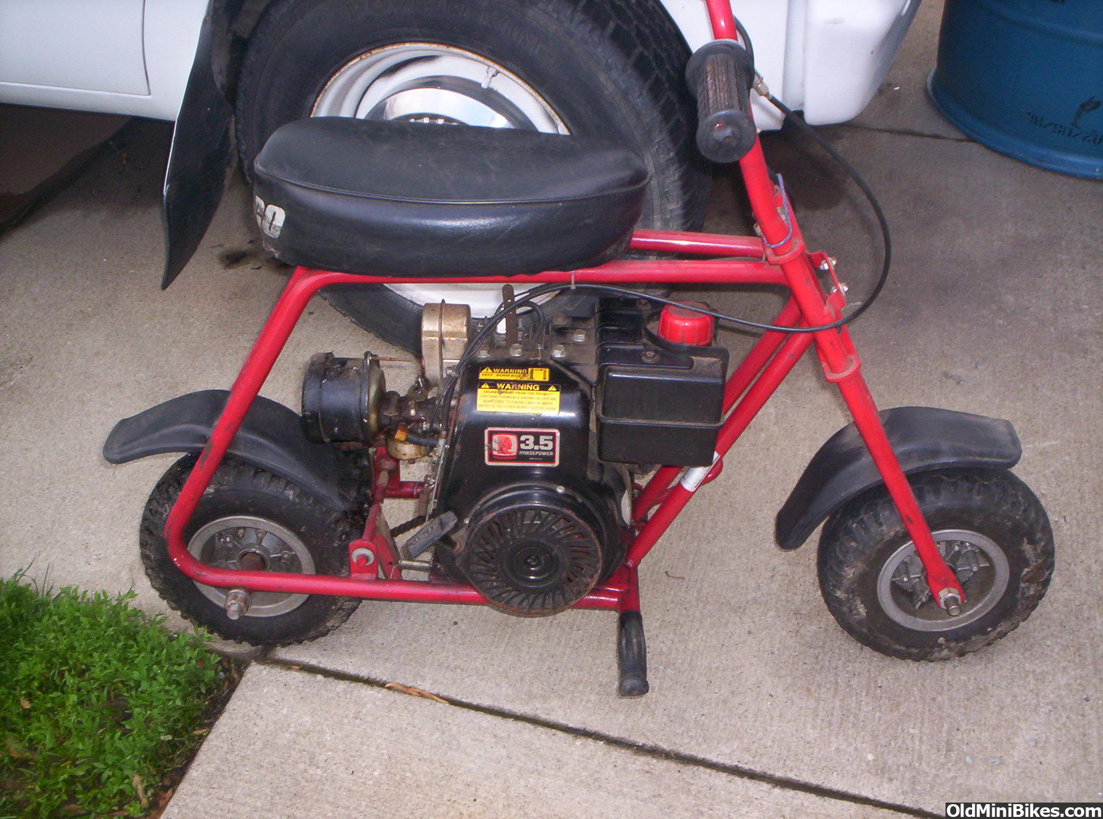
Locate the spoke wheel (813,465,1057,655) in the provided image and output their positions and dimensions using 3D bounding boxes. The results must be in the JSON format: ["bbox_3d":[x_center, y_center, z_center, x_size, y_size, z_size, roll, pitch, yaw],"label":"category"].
[{"bbox_3d":[0.456,0.179,1.400,0.266,0.266,0.093,1,32,0],"label":"spoke wheel"}]

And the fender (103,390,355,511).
[{"bbox_3d":[-0.355,0.040,1.323,0.276,0.110,0.100,1,32,0],"label":"fender"}]

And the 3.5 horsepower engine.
[{"bbox_3d":[-0.054,0.034,1.291,0.462,0.325,0.218,1,32,0],"label":"3.5 horsepower engine"}]

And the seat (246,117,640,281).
[{"bbox_3d":[-0.098,-0.215,1.160,0.394,0.122,0.173,1,32,0],"label":"seat"}]

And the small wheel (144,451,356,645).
[{"bbox_3d":[-0.348,0.164,1.399,0.266,0.266,0.093,1,32,0],"label":"small wheel"}]

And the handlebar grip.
[{"bbox_3d":[0.122,-0.216,0.828,0.052,0.052,0.132,3,33,3],"label":"handlebar grip"}]

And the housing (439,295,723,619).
[{"bbox_3d":[0.026,0.042,1.280,0.305,0.325,0.193,1,32,0],"label":"housing"}]

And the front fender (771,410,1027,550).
[{"bbox_3d":[0.389,0.079,1.339,0.254,0.160,0.100,1,32,0],"label":"front fender"}]

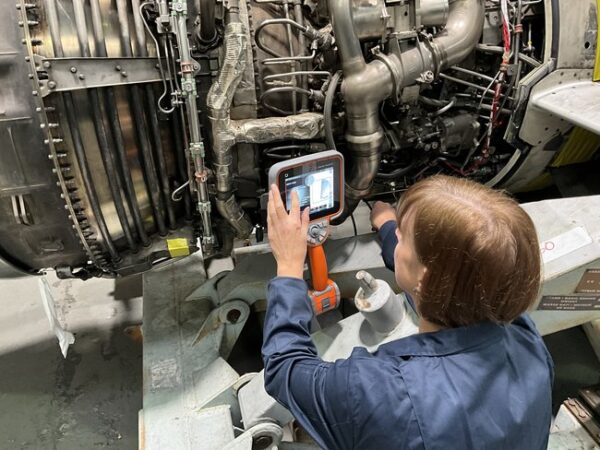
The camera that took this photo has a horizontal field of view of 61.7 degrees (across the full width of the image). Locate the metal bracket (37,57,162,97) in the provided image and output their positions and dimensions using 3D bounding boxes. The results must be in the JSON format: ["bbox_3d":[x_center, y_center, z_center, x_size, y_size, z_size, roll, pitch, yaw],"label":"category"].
[{"bbox_3d":[-0.501,-0.397,1.313,0.336,0.085,0.030,-15,18,-33],"label":"metal bracket"}]

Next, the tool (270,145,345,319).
[{"bbox_3d":[0.020,0.024,1.174,0.170,0.370,0.135,-17,28,-29],"label":"tool"}]

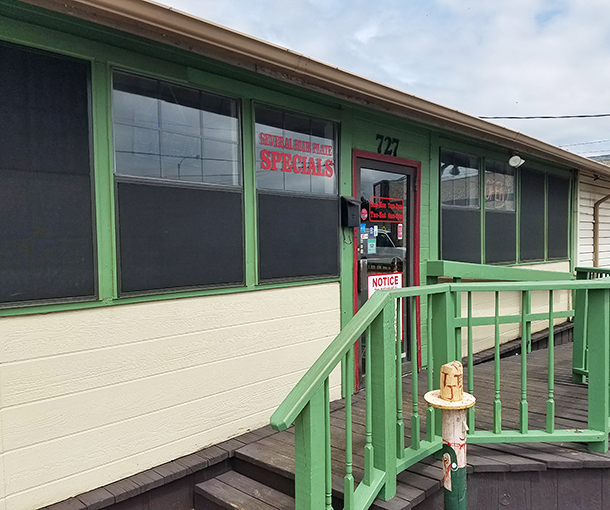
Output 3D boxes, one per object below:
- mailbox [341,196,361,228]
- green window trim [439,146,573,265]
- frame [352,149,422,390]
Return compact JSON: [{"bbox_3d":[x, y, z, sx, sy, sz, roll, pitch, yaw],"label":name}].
[{"bbox_3d":[0.378,-0.346,4.115,0.085,0.252,0.151,1,2,44],"label":"mailbox"},{"bbox_3d":[2.830,-0.515,6.712,0.100,1.351,4.227,1,2,44],"label":"green window trim"},{"bbox_3d":[0.749,0.129,4.605,0.120,2.022,1.036,1,2,44],"label":"frame"}]

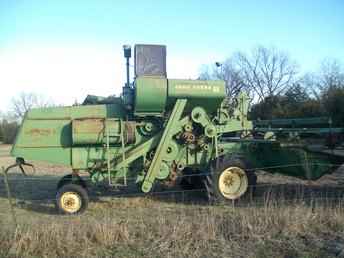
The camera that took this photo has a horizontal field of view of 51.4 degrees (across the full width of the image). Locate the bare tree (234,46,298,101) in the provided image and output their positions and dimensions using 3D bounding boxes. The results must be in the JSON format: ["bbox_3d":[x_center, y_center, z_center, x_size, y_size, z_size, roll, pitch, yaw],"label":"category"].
[{"bbox_3d":[11.093,-3.756,42.000,7.600,11.800,7.200,0,0,0],"label":"bare tree"}]

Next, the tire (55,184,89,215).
[{"bbox_3d":[-2.166,1.555,7.750,0.720,0.720,0.200,0,0,-15],"label":"tire"}]

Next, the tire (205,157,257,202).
[{"bbox_3d":[1.426,1.305,8.650,1.300,1.300,0.400,0,0,-15],"label":"tire"}]

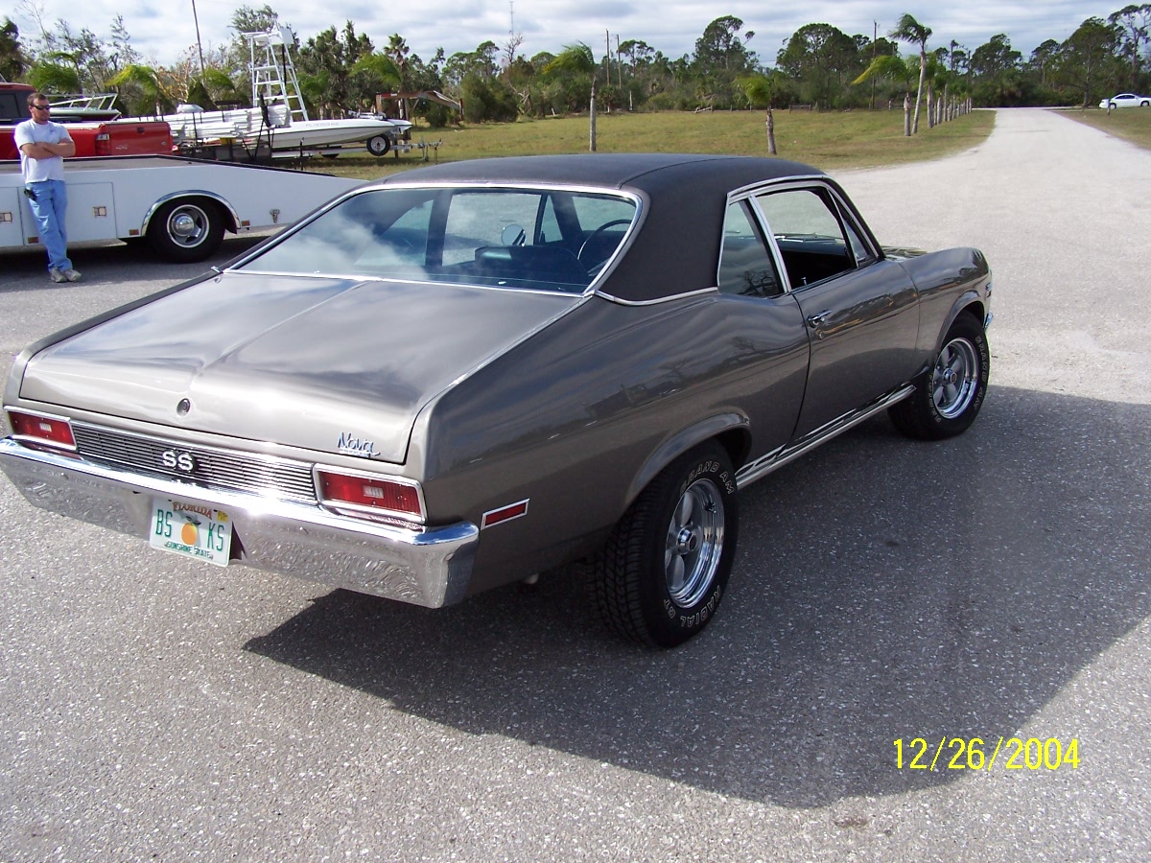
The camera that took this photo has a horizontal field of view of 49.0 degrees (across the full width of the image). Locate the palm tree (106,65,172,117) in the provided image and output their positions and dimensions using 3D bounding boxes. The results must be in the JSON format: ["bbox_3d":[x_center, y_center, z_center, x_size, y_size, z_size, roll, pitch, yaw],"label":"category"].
[{"bbox_3d":[-15.526,-11.488,45.446,2.214,3.332,1.992,-6,15,-17],"label":"palm tree"}]

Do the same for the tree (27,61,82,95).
[{"bbox_3d":[-18.517,-11.488,45.324,1.843,3.529,1.659,-7,16,-20],"label":"tree"}]

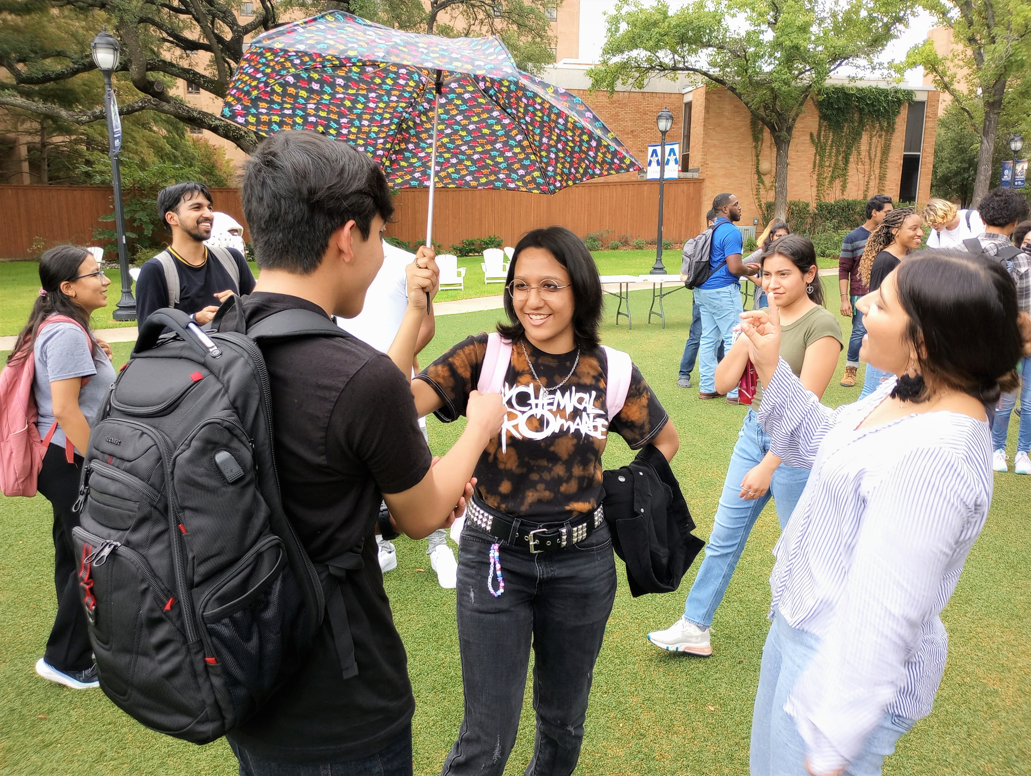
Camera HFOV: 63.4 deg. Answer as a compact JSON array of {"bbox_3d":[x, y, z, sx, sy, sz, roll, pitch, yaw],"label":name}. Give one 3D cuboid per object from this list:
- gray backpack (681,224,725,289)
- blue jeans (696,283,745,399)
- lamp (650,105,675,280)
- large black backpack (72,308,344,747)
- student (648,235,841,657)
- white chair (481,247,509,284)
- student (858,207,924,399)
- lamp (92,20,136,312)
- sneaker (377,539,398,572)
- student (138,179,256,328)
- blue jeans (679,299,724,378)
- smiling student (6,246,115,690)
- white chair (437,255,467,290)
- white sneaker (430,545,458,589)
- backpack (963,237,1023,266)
[{"bbox_3d":[1.601,-1.144,7.300,0.240,0.540,0.320,6,10,-8],"label":"gray backpack"},{"bbox_3d":[1.814,-0.427,7.450,0.390,1.030,0.400,-3,11,-11],"label":"blue jeans"},{"bbox_3d":[4.072,-5.330,22.992,0.450,4.550,0.450,0,12,0],"label":"lamp"},{"bbox_3d":[-0.432,0.174,1.150,0.330,0.540,0.270,9,19,40],"label":"large black backpack"},{"bbox_3d":[0.868,0.229,3.107,0.620,1.580,0.480,-6,13,-27],"label":"student"},{"bbox_3d":[-0.507,-2.956,20.321,0.750,0.900,0.820,-2,12,-14],"label":"white chair"},{"bbox_3d":[2.468,-0.355,5.610,0.450,1.680,0.460,3,11,18],"label":"student"},{"bbox_3d":[-6.215,-3.302,13.012,0.450,4.420,0.450,0,12,0],"label":"lamp"},{"bbox_3d":[-0.678,0.810,3.862,0.105,0.115,0.285,7,13,30],"label":"sneaker"},{"bbox_3d":[-1.330,0.019,3.599,0.400,1.760,0.520,11,16,43],"label":"student"},{"bbox_3d":[1.805,-0.540,8.050,0.380,1.000,0.440,9,14,40],"label":"blue jeans"},{"bbox_3d":[-1.590,0.291,2.874,0.400,1.540,0.440,-5,12,-24],"label":"smiling student"},{"bbox_3d":[-1.710,-2.956,21.114,0.750,0.940,0.850,-3,11,-16],"label":"white chair"},{"bbox_3d":[-0.331,0.814,3.857,0.105,0.115,0.285,-3,12,-17],"label":"white sneaker"},{"bbox_3d":[2.388,-0.476,4.200,0.330,0.500,0.240,6,13,31],"label":"backpack"}]

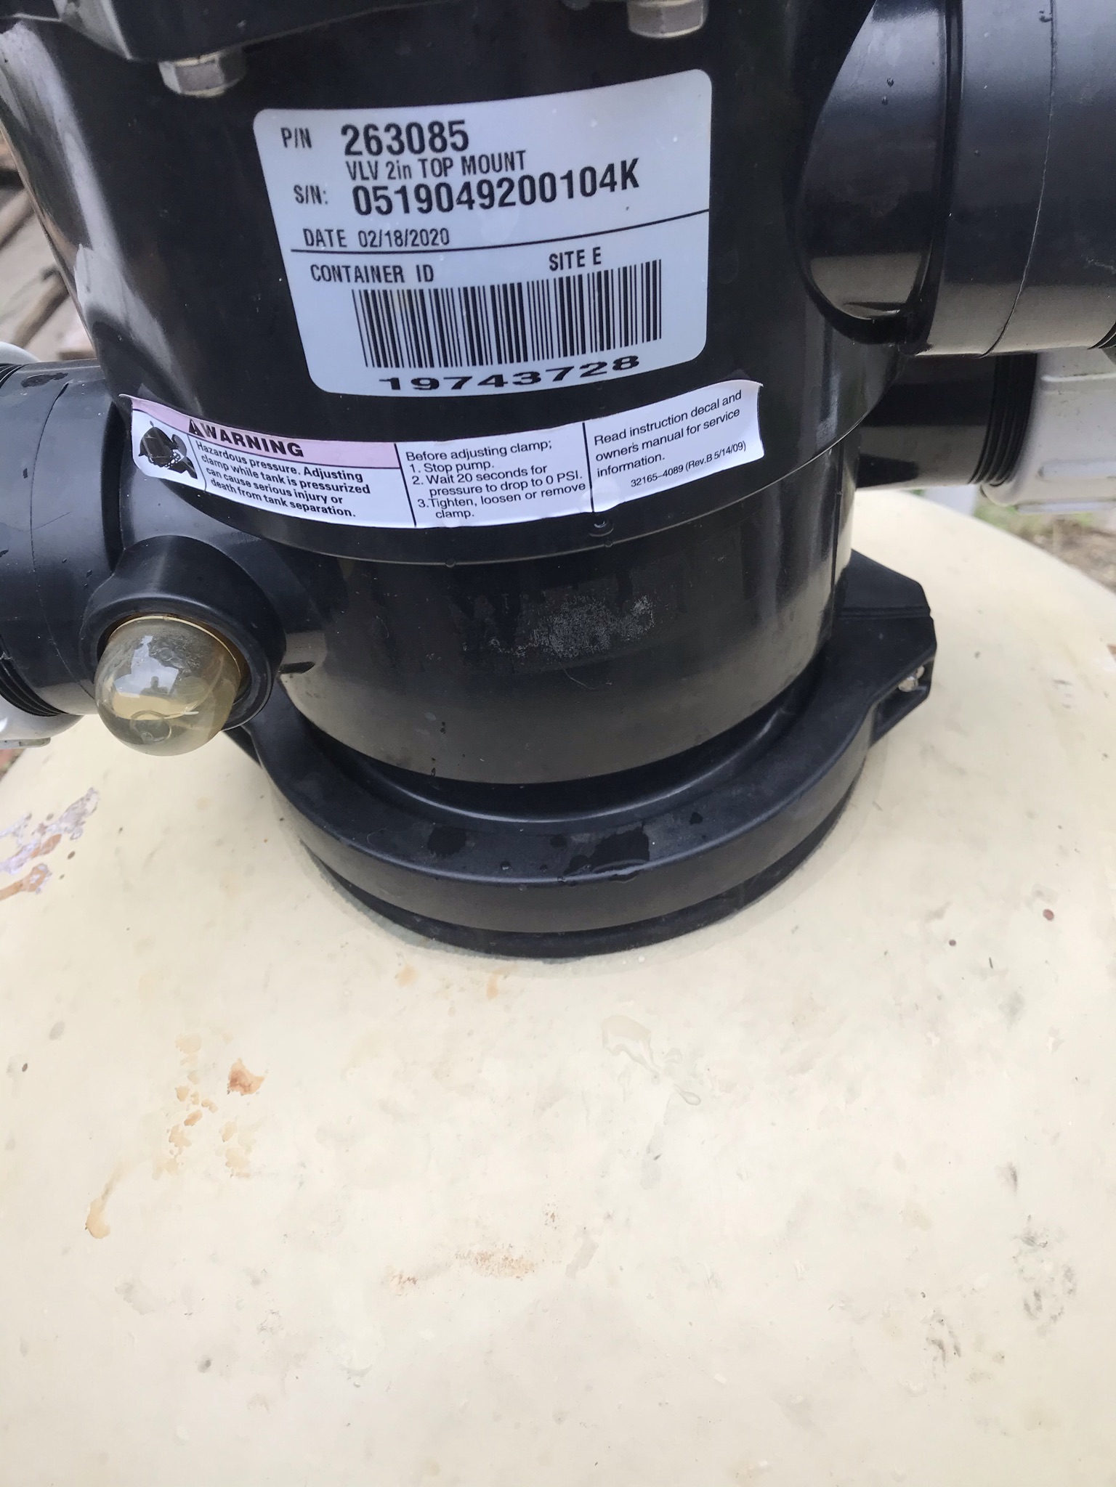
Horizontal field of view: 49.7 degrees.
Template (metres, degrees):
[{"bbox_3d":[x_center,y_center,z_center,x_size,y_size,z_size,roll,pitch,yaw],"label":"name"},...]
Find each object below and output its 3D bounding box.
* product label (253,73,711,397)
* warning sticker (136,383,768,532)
[{"bbox_3d":[-0.010,-0.085,0.208,0.074,0.051,0.007,-6,47,-1],"label":"product label"},{"bbox_3d":[-0.023,-0.059,0.248,0.129,0.021,0.022,0,48,8],"label":"warning sticker"}]

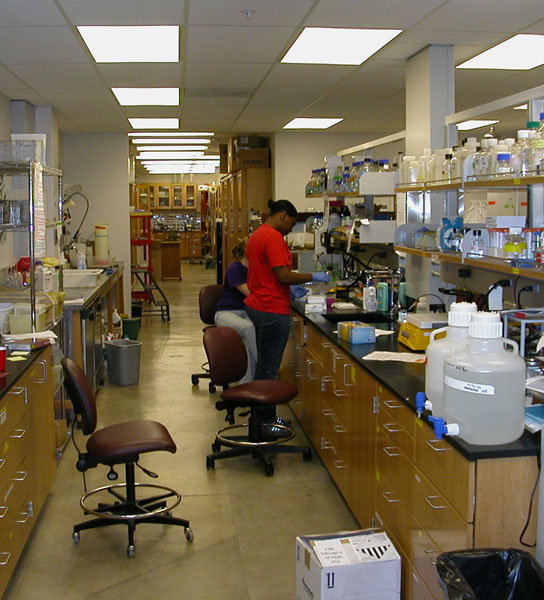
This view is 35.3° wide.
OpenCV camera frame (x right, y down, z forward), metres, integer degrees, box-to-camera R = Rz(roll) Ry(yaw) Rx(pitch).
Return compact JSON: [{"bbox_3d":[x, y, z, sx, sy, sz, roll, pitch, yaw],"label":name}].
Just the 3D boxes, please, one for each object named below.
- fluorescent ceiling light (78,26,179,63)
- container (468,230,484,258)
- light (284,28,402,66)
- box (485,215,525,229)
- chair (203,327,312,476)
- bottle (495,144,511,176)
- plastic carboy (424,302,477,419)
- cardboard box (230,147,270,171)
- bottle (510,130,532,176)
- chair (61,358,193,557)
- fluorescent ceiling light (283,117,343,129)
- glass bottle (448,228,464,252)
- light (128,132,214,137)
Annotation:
[{"bbox_3d":[-0.809,-1.506,5.007,0.580,0.070,1.180,-1,6,-6],"label":"fluorescent ceiling light"},{"bbox_3d":[0.893,-0.244,3.716,0.057,0.118,0.057,-1,6,-6],"label":"container"},{"bbox_3d":[0.383,-1.532,5.133,0.580,0.070,1.180,-1,6,-6],"label":"light"},{"bbox_3d":[1.091,-0.363,3.980,0.140,0.070,0.130,-1,6,-6],"label":"box"},{"bbox_3d":[-0.108,0.602,5.373,0.680,0.855,0.660,3,7,30],"label":"chair"},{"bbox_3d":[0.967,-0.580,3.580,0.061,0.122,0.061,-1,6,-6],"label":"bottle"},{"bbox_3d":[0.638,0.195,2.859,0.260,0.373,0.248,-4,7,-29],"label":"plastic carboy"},{"bbox_3d":[-0.264,-1.906,11.557,0.420,0.270,0.500,-1,6,-6],"label":"cardboard box"},{"bbox_3d":[0.984,-0.575,3.360,0.084,0.181,0.084,-1,6,-6],"label":"bottle"},{"bbox_3d":[-0.757,0.790,4.557,0.660,0.980,0.600,-1,6,-9],"label":"chair"},{"bbox_3d":[0.466,-2.081,10.019,0.575,0.060,1.180,-1,6,-6],"label":"fluorescent ceiling light"},{"bbox_3d":[0.914,-0.294,4.209,0.077,0.116,0.077,-1,6,-6],"label":"glass bottle"},{"bbox_3d":[-1.335,-2.185,11.301,1.200,0.060,0.400,-1,6,-6],"label":"light"}]

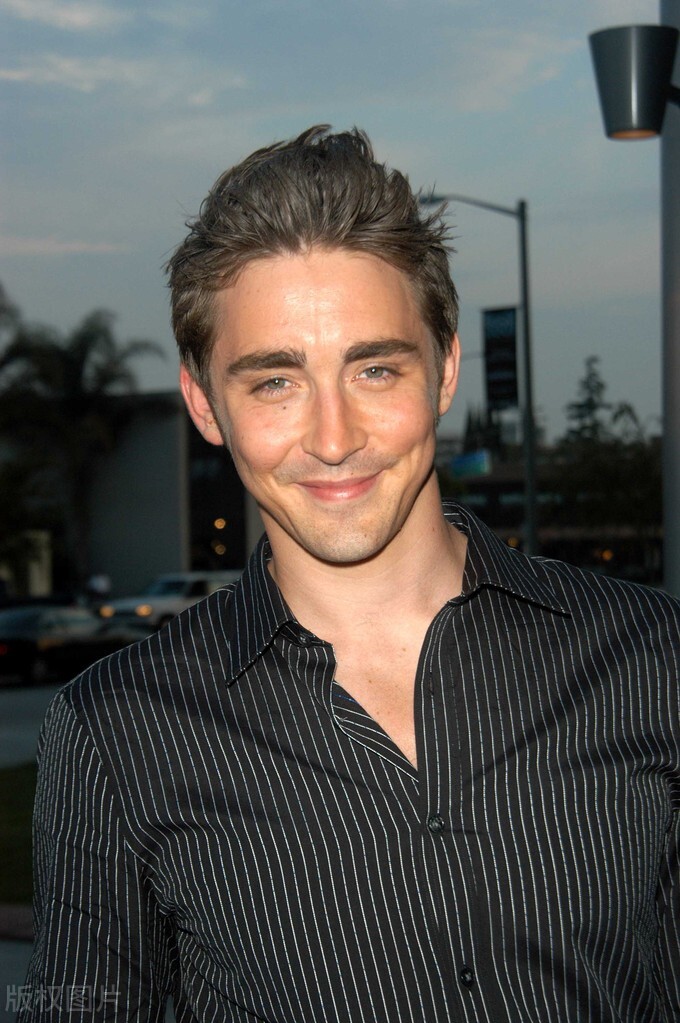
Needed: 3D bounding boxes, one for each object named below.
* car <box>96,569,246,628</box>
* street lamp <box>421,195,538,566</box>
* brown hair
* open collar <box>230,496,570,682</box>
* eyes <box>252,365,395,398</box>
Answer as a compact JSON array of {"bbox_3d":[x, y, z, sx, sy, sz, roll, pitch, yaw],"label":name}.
[{"bbox_3d":[-3.877,2.463,53.000,1.850,1.750,4.800,-2,-2,37],"label":"car"},{"bbox_3d":[2.778,-1.625,41.000,2.300,9.300,0.360,-1,-2,0],"label":"street lamp"},{"bbox_3d":[-0.018,-0.171,1.430,0.195,0.205,0.215,-6,6,-2],"label":"brown hair"},{"bbox_3d":[0.034,0.054,1.450,0.240,0.115,0.165,-9,2,-5],"label":"open collar"},{"bbox_3d":[-0.010,-0.086,1.340,0.095,0.015,0.025,-6,5,-2],"label":"eyes"}]

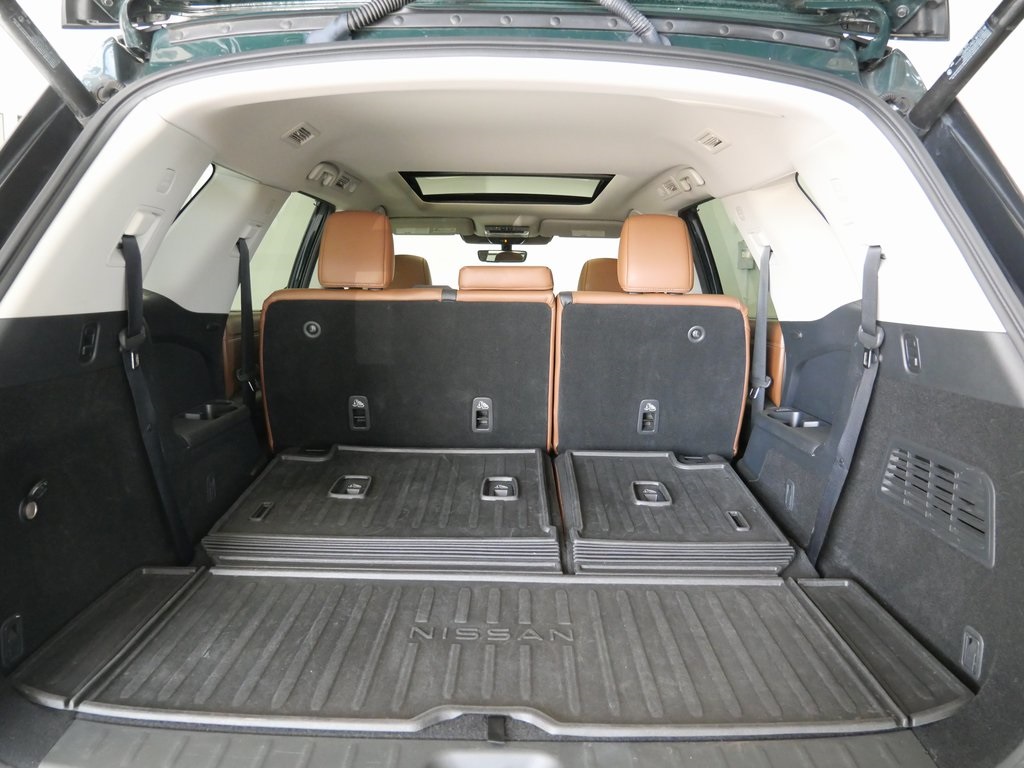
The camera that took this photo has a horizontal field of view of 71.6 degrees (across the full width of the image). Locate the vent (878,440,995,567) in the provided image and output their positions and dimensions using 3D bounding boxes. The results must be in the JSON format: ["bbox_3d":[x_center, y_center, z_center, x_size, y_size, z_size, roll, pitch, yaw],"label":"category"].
[{"bbox_3d":[0.693,0.180,1.166,0.022,0.140,0.270,0,11,-5],"label":"vent"}]

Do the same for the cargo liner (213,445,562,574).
[{"bbox_3d":[-0.259,0.281,1.711,0.720,0.090,0.610,1,11,1],"label":"cargo liner"}]

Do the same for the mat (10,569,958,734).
[{"bbox_3d":[-0.032,0.413,1.184,1.420,0.037,0.475,1,11,1],"label":"mat"}]

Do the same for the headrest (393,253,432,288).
[{"bbox_3d":[-0.427,-0.382,2.661,0.260,0.210,0.130,1,11,1],"label":"headrest"}]

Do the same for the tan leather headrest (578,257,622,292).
[{"bbox_3d":[0.371,-0.365,2.655,0.260,0.210,0.130,1,11,1],"label":"tan leather headrest"}]

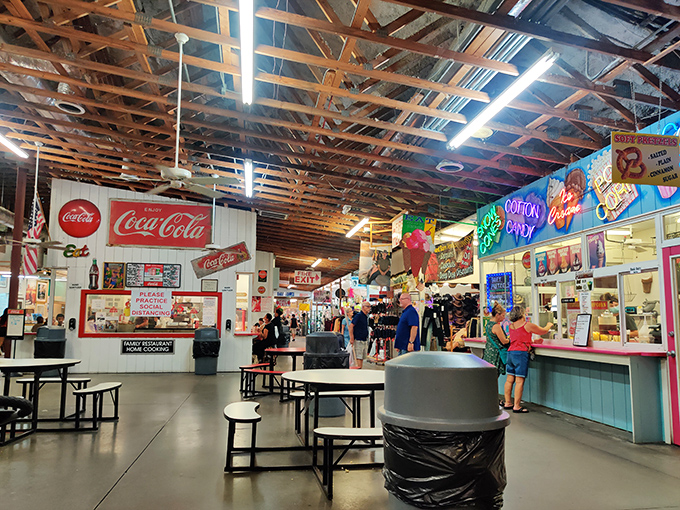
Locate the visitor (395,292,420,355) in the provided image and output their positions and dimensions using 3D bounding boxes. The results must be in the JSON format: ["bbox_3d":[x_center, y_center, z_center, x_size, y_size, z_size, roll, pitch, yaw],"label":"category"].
[{"bbox_3d":[1.217,1.586,9.577,0.430,1.780,0.580,2,-7,-11],"label":"visitor"}]

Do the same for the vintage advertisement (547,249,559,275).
[{"bbox_3d":[3.126,0.117,7.797,0.020,0.363,0.285,2,-7,-9],"label":"vintage advertisement"}]

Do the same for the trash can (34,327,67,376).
[{"bbox_3d":[-6.053,2.000,11.062,0.610,1.010,0.610,2,-7,-9],"label":"trash can"}]

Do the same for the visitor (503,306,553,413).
[{"bbox_3d":[2.773,1.529,7.990,0.600,1.520,0.500,6,-9,-37],"label":"visitor"}]

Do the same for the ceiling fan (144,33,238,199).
[{"bbox_3d":[-1.674,-1.534,5.555,1.340,1.690,1.340,2,-7,-13],"label":"ceiling fan"}]

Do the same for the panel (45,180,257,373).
[{"bbox_3d":[-4.269,0.509,12.080,4.563,4.276,0.100,2,-7,-9],"label":"panel"}]

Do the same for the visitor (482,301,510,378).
[{"bbox_3d":[2.428,1.537,8.307,0.360,1.580,0.460,5,-8,-32],"label":"visitor"}]

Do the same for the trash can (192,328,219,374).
[{"bbox_3d":[-3.285,2.363,13.133,0.620,1.050,0.620,2,-7,-13],"label":"trash can"}]

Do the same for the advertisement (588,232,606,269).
[{"bbox_3d":[3.294,-0.053,6.794,0.020,0.453,0.335,2,-7,-9],"label":"advertisement"}]

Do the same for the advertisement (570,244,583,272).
[{"bbox_3d":[3.221,0.044,7.224,0.020,0.358,0.255,2,-7,-9],"label":"advertisement"}]

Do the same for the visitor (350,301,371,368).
[{"bbox_3d":[0.465,1.928,12.083,0.400,1.710,0.520,-4,-8,30],"label":"visitor"}]

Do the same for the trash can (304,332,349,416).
[{"bbox_3d":[-0.159,1.563,7.029,0.590,1.060,0.590,1,-7,0],"label":"trash can"}]

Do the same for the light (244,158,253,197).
[{"bbox_3d":[-1.507,-1.216,8.756,0.120,0.100,2.440,2,-7,-9],"label":"light"}]

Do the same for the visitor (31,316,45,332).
[{"bbox_3d":[-7.559,2.227,13.319,0.500,1.310,0.600,-2,-8,20],"label":"visitor"}]

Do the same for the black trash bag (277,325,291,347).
[{"bbox_3d":[-2.259,3.344,20.966,0.600,1.000,0.600,2,-7,-13],"label":"black trash bag"}]

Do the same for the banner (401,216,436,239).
[{"bbox_3d":[1.469,-0.453,9.800,0.720,0.550,0.050,4,-8,-25],"label":"banner"}]

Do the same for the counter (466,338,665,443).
[{"bbox_3d":[2.889,1.765,7.732,0.390,0.930,4.370,2,-7,-9],"label":"counter"}]

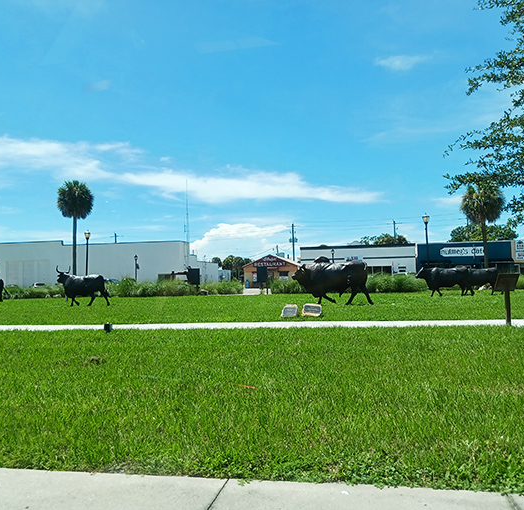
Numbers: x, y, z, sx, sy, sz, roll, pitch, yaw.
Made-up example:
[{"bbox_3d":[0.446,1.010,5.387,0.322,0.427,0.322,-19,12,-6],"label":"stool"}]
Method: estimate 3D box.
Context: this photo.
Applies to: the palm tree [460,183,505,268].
[{"bbox_3d":[14.408,-1.374,34.500,3.000,6.700,3.000,-2,-2,11],"label":"palm tree"}]

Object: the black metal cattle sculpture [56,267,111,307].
[{"bbox_3d":[-7.484,1.298,22.300,2.150,1.650,0.800,-2,-2,14],"label":"black metal cattle sculpture"}]

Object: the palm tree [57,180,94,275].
[{"bbox_3d":[-13.537,-1.394,38.500,2.750,8.400,2.750,-2,-2,11],"label":"palm tree"}]

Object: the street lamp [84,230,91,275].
[{"bbox_3d":[-12.666,0.486,38.500,0.450,4.600,0.450,-2,-2,11],"label":"street lamp"}]

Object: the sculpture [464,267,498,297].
[{"bbox_3d":[9.382,1.096,23.200,2.150,1.270,0.650,-2,-2,11],"label":"sculpture"}]

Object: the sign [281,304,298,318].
[{"bbox_3d":[0.744,1.487,14.100,0.460,0.320,0.380,-2,-2,15],"label":"sign"}]

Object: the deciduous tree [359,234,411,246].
[{"bbox_3d":[24.216,-0.077,104.000,9.500,8.200,9.000,-2,-2,11],"label":"deciduous tree"}]

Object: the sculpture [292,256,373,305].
[{"bbox_3d":[2.552,0.930,19.200,2.750,1.680,0.800,-2,-2,14],"label":"sculpture"}]

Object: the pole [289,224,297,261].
[{"bbox_3d":[5.923,-0.703,103.000,2.000,10.300,0.600,-2,-2,11],"label":"pole"}]

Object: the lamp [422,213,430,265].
[{"bbox_3d":[10.141,-0.282,32.500,0.450,4.600,0.450,-2,-2,11],"label":"lamp"}]

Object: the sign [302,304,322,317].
[{"bbox_3d":[1.342,1.483,14.100,0.530,0.300,0.380,-2,-2,10],"label":"sign"}]

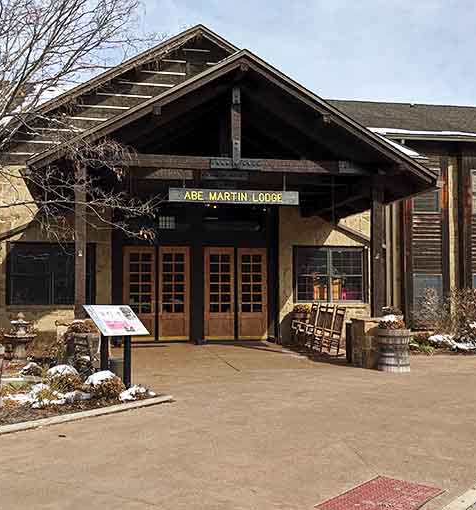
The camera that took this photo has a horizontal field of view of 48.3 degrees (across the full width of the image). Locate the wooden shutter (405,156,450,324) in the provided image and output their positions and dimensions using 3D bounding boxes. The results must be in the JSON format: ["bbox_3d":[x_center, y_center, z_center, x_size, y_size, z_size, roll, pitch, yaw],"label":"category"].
[{"bbox_3d":[5.663,-0.338,15.882,1.420,5.150,0.150,0,-3,-10],"label":"wooden shutter"}]

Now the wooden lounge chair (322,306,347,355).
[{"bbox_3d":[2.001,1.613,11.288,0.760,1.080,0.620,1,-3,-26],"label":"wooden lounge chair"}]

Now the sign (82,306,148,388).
[{"bbox_3d":[-1.791,1.391,7.794,0.470,1.210,0.910,-2,-3,38],"label":"sign"}]

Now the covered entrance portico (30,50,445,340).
[{"bbox_3d":[-0.368,-0.624,11.423,7.100,5.550,4.800,1,-3,-11],"label":"covered entrance portico"}]

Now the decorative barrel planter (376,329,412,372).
[{"bbox_3d":[2.824,1.702,9.532,0.610,0.740,0.610,1,-3,-11],"label":"decorative barrel planter"}]

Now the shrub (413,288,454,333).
[{"bbox_3d":[5.418,1.647,14.640,1.170,1.300,1.050,1,-3,-11],"label":"shrub"}]

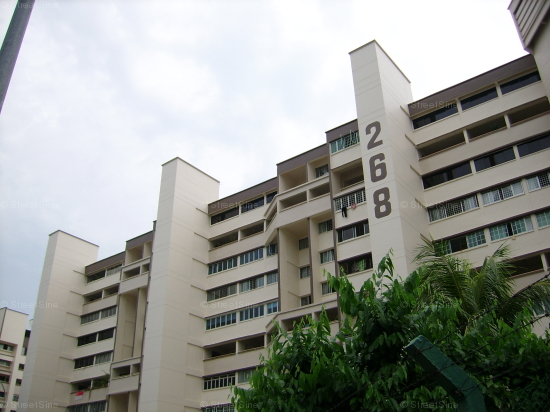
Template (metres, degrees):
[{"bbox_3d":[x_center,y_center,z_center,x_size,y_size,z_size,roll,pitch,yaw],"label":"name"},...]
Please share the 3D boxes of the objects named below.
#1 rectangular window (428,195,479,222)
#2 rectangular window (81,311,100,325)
[{"bbox_3d":[12.327,0.136,38.436,3.511,1.083,0.200,-20,-33,32],"label":"rectangular window"},{"bbox_3d":[-22.651,13.828,68.185,3.518,1.122,0.130,-21,-34,32],"label":"rectangular window"}]

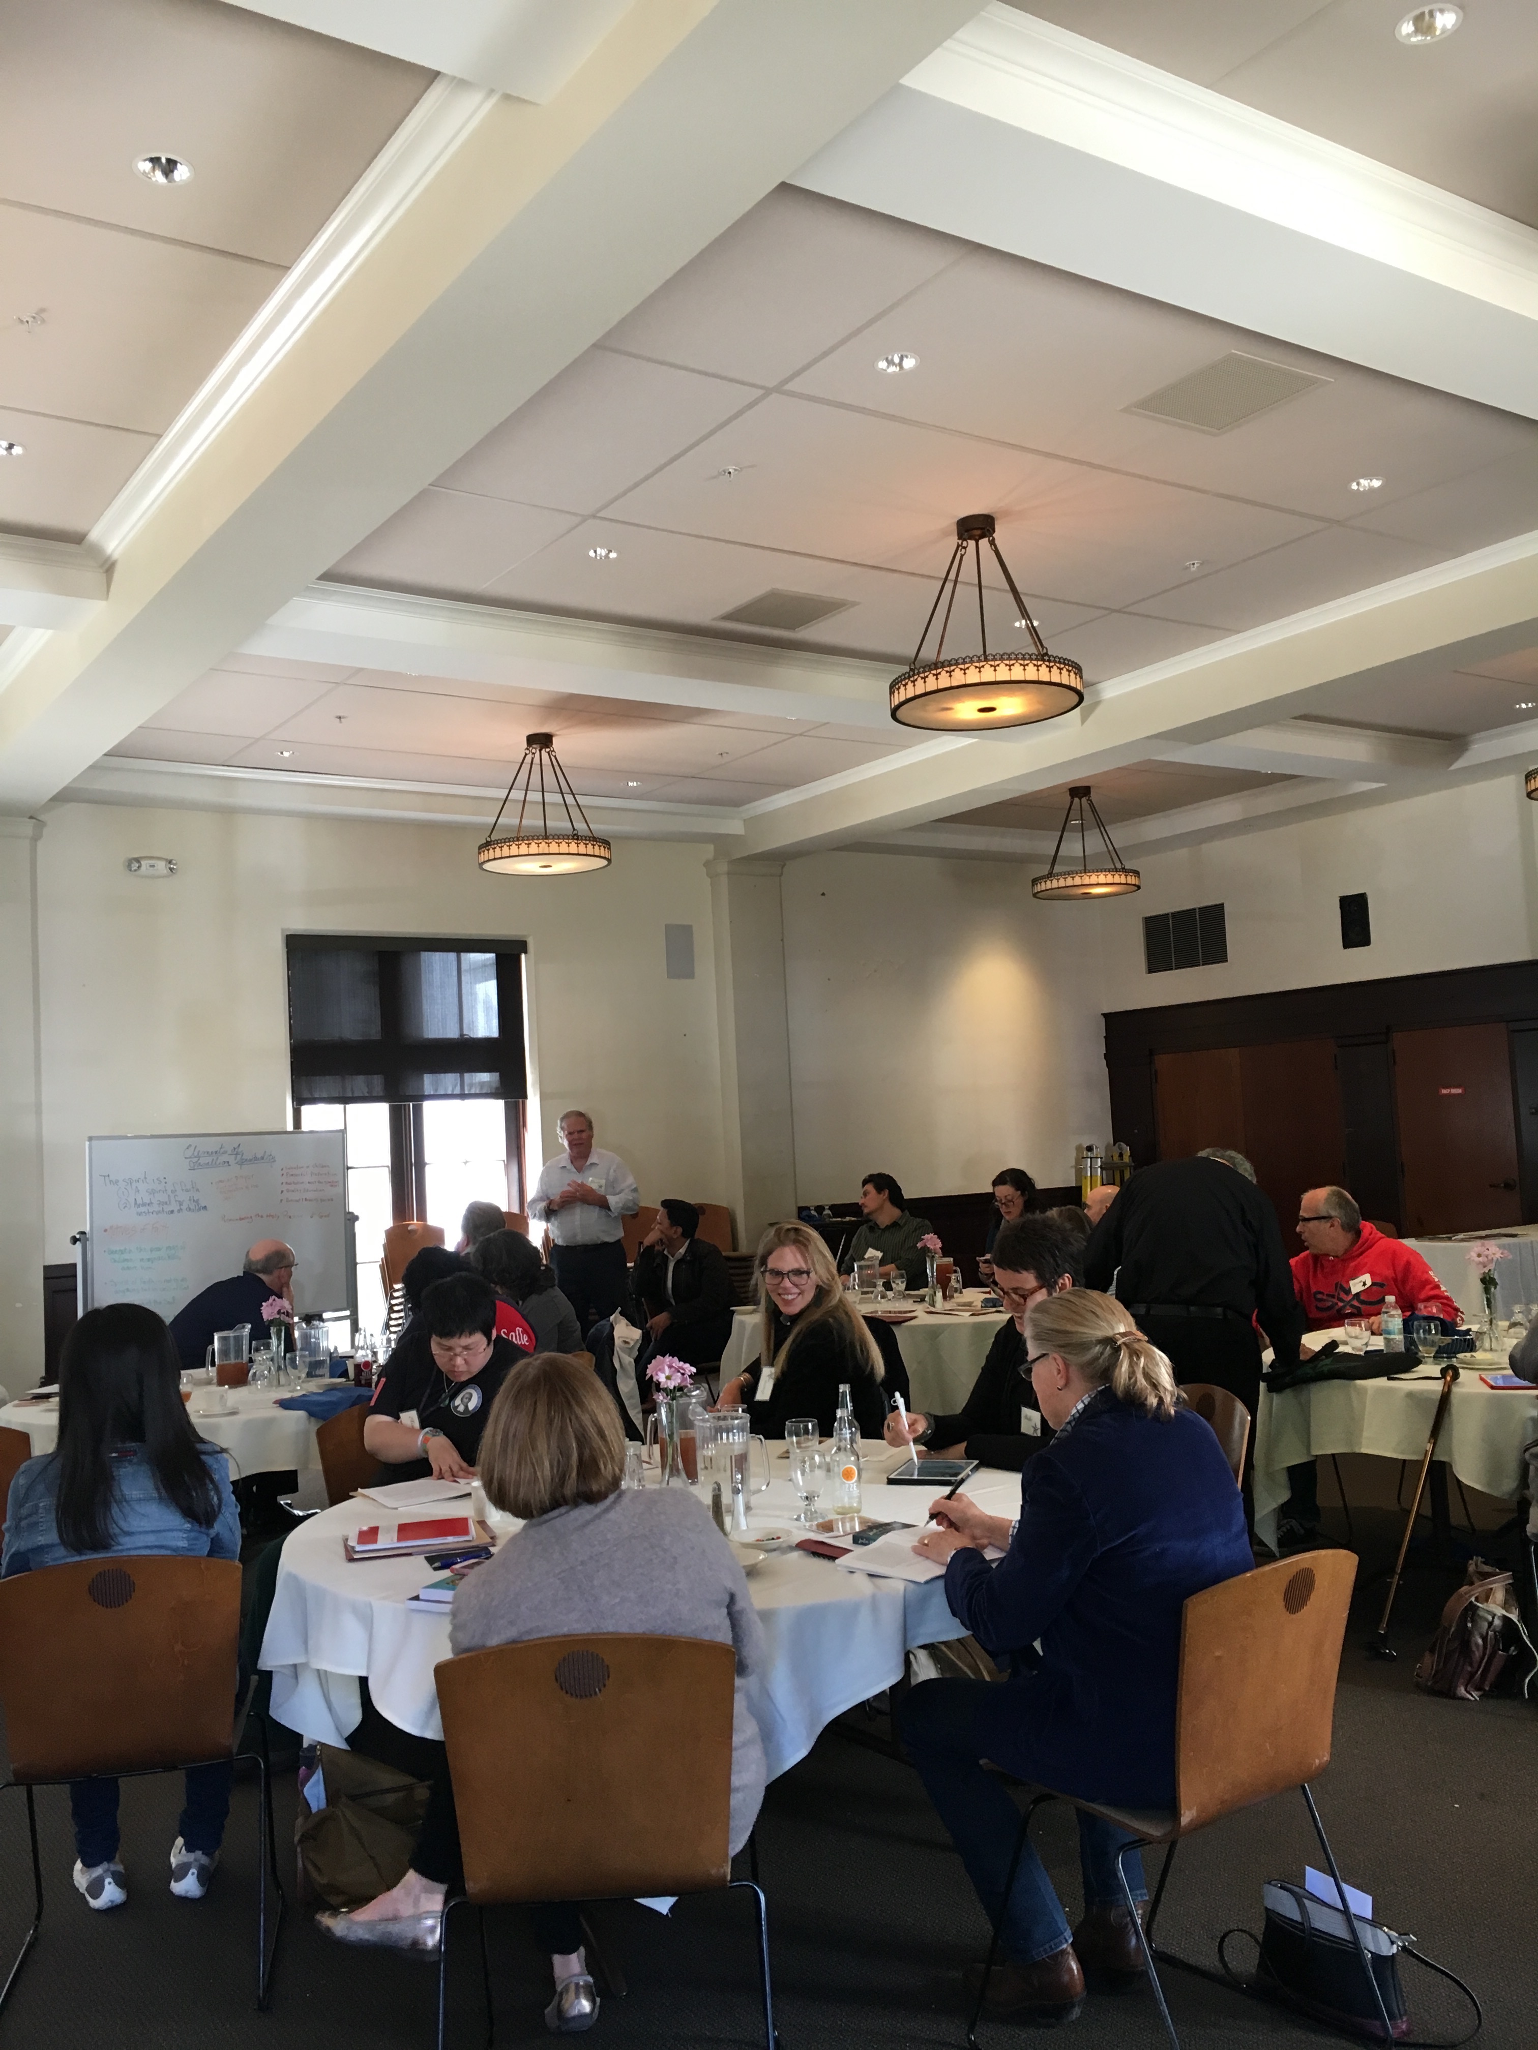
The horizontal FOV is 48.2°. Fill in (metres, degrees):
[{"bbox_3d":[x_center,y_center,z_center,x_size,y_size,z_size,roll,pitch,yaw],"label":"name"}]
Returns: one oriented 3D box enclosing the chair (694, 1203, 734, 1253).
[{"bbox_3d":[-0.286,1.627,11.781,0.480,0.800,0.520,-1,-4,-34],"label":"chair"}]

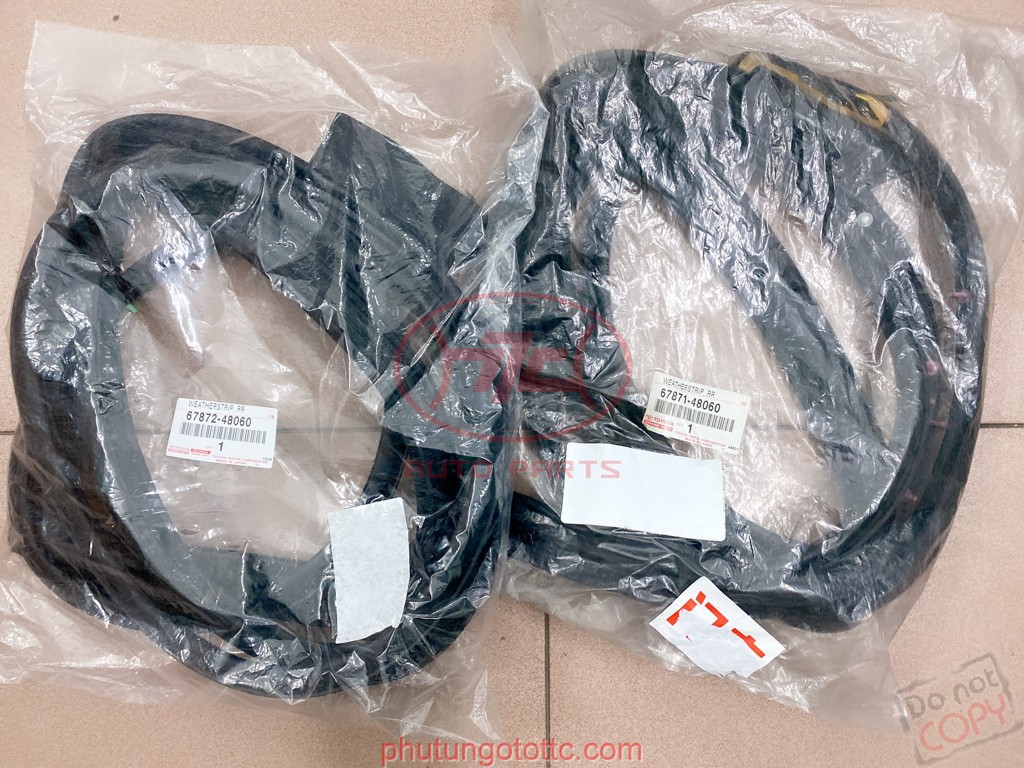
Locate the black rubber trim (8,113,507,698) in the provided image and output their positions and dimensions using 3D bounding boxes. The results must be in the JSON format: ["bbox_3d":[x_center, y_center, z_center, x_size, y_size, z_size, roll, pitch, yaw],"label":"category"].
[{"bbox_3d":[-0.206,0.007,0.624,0.406,0.060,0.477,0,83,0],"label":"black rubber trim"}]

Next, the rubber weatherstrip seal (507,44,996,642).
[{"bbox_3d":[0.190,-0.050,0.631,0.394,0.060,0.467,9,83,1],"label":"rubber weatherstrip seal"}]

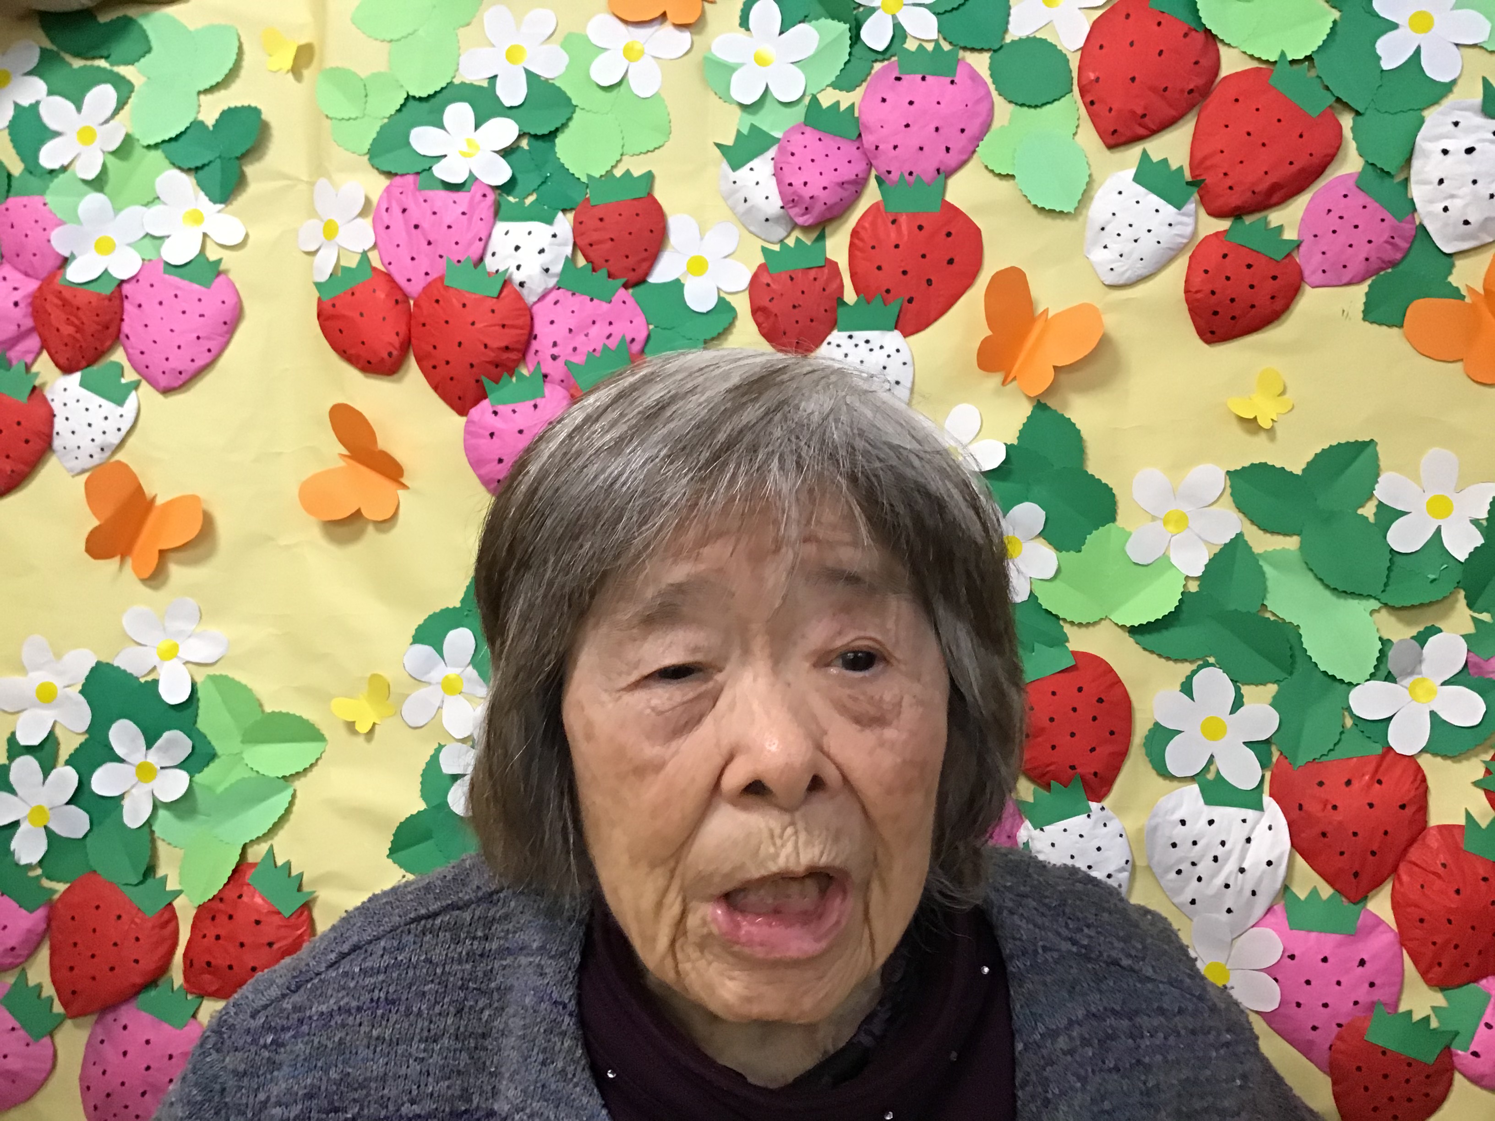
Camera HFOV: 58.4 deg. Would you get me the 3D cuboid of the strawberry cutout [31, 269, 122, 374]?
[{"bbox_3d":[-0.482,-0.172,0.962,0.069,0.081,0.020,6,-8,10],"label":"strawberry cutout"}]

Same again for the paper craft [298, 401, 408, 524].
[{"bbox_3d":[-0.283,-0.070,0.960,0.074,0.084,0.034,-3,-14,10],"label":"paper craft"}]

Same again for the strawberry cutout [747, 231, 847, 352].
[{"bbox_3d":[0.033,-0.178,0.892,0.064,0.088,0.020,-1,-8,9],"label":"strawberry cutout"}]

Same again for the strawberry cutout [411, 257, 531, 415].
[{"bbox_3d":[-0.200,-0.163,0.970,0.086,0.117,0.025,-3,-14,10],"label":"strawberry cutout"}]

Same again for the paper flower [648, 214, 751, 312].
[{"bbox_3d":[-0.034,-0.202,0.910,0.073,0.070,0.010,-1,-8,9],"label":"paper flower"}]

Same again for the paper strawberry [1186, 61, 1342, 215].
[{"bbox_3d":[0.332,-0.270,0.859,0.086,0.117,0.020,34,-2,12],"label":"paper strawberry"}]

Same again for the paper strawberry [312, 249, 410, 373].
[{"bbox_3d":[-0.267,-0.169,0.937,0.067,0.095,0.020,-24,-11,5],"label":"paper strawberry"}]

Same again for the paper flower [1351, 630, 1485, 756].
[{"bbox_3d":[0.401,0.080,0.802,0.078,0.073,0.010,-1,-8,9],"label":"paper flower"}]

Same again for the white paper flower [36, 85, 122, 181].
[{"bbox_3d":[-0.539,-0.347,1.083,0.073,0.085,0.015,-3,-14,10],"label":"white paper flower"}]

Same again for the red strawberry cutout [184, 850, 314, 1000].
[{"bbox_3d":[-0.325,0.242,0.869,0.080,0.102,0.022,41,-1,13],"label":"red strawberry cutout"}]

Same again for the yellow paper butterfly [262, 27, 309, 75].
[{"bbox_3d":[-0.366,-0.404,1.060,0.035,0.036,0.017,-3,-14,10],"label":"yellow paper butterfly"}]

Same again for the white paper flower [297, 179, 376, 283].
[{"bbox_3d":[-0.312,-0.251,1.016,0.059,0.082,0.020,-3,-14,10],"label":"white paper flower"}]

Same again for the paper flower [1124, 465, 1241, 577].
[{"bbox_3d":[0.266,-0.024,0.819,0.069,0.070,0.012,-1,-9,9],"label":"paper flower"}]

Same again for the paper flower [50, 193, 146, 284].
[{"bbox_3d":[-0.476,-0.236,0.983,0.078,0.070,0.010,-1,-8,9],"label":"paper flower"}]

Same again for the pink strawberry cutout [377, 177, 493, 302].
[{"bbox_3d":[-0.234,-0.243,0.999,0.092,0.101,0.023,-3,-14,10],"label":"pink strawberry cutout"}]

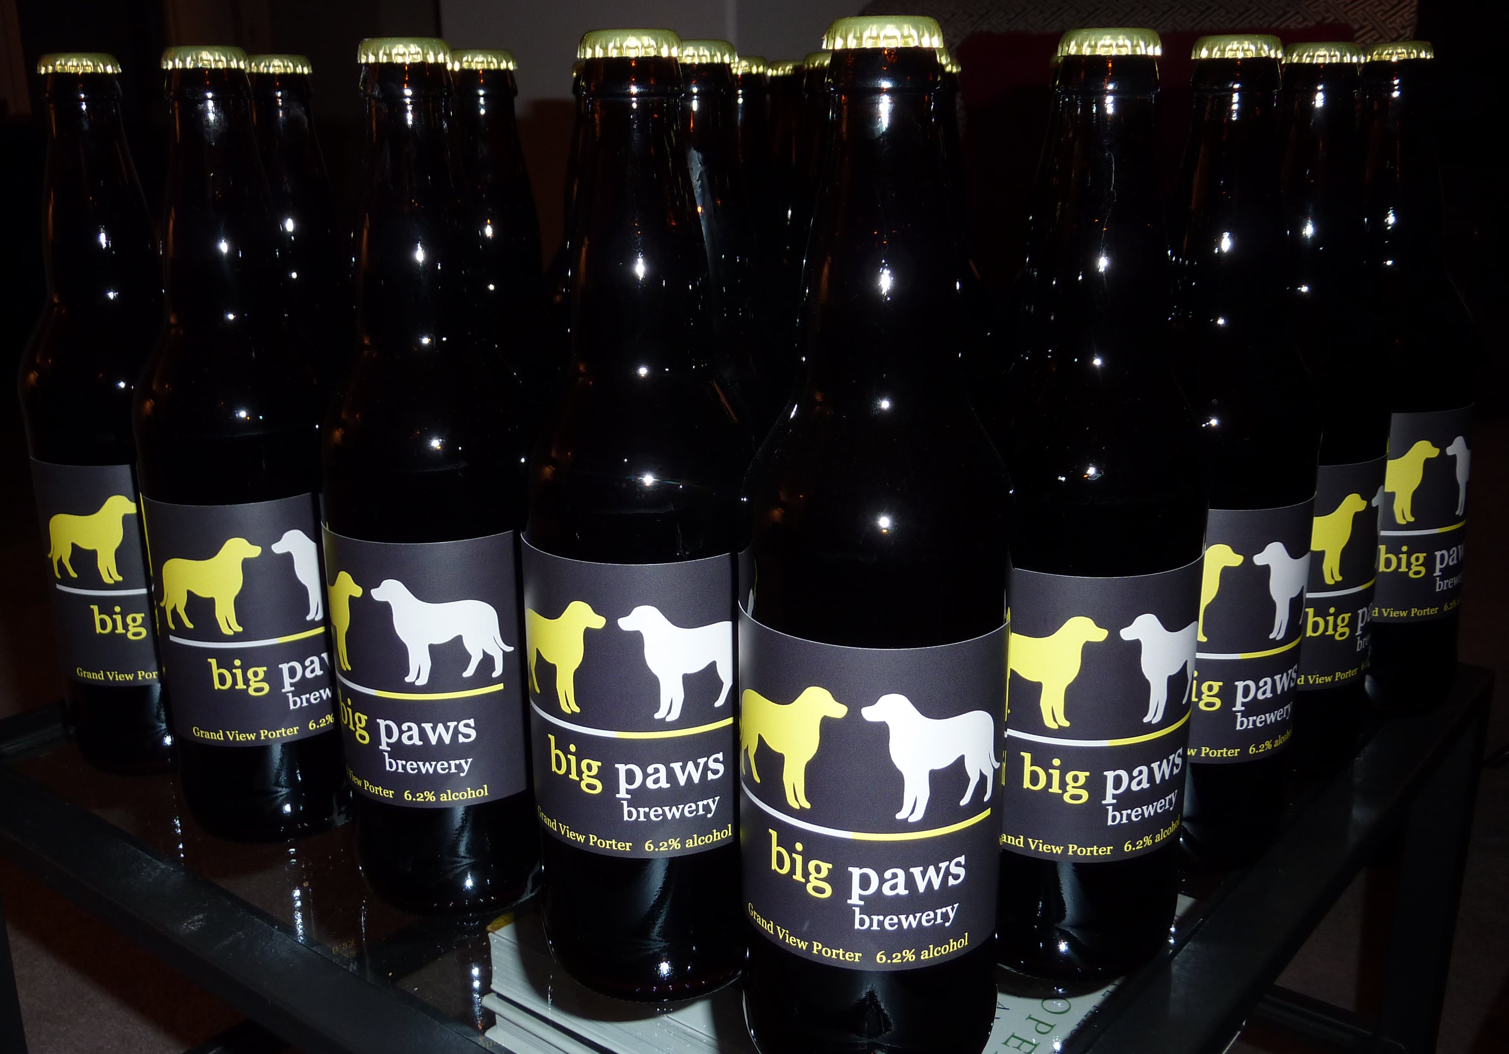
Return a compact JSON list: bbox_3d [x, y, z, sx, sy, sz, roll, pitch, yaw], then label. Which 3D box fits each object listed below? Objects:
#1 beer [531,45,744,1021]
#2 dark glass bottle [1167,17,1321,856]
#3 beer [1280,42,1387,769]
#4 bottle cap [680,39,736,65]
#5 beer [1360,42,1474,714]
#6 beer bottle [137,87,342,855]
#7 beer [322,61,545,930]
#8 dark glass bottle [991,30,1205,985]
[{"bbox_3d":[-0.033,0.002,0.424,0.074,0.288,0.074,3,18,12],"label":"beer"},{"bbox_3d":[0.160,-0.021,0.494,0.074,0.288,0.074,-2,17,-5],"label":"dark glass bottle"},{"bbox_3d":[0.215,-0.043,0.560,0.074,0.288,0.074,-13,21,-34],"label":"beer"},{"bbox_3d":[-0.020,-0.158,0.464,0.029,0.007,0.029,-1,17,0],"label":"bottle cap"},{"bbox_3d":[0.278,-0.062,0.621,0.074,0.288,0.074,-6,18,-16],"label":"beer"},{"bbox_3d":[-0.188,-0.026,0.519,0.074,0.288,0.074,-8,19,-24],"label":"beer bottle"},{"bbox_3d":[-0.107,-0.012,0.472,0.074,0.288,0.074,9,20,28],"label":"beer"},{"bbox_3d":[0.101,-0.001,0.432,0.074,0.288,0.074,-2,17,-3],"label":"dark glass bottle"}]

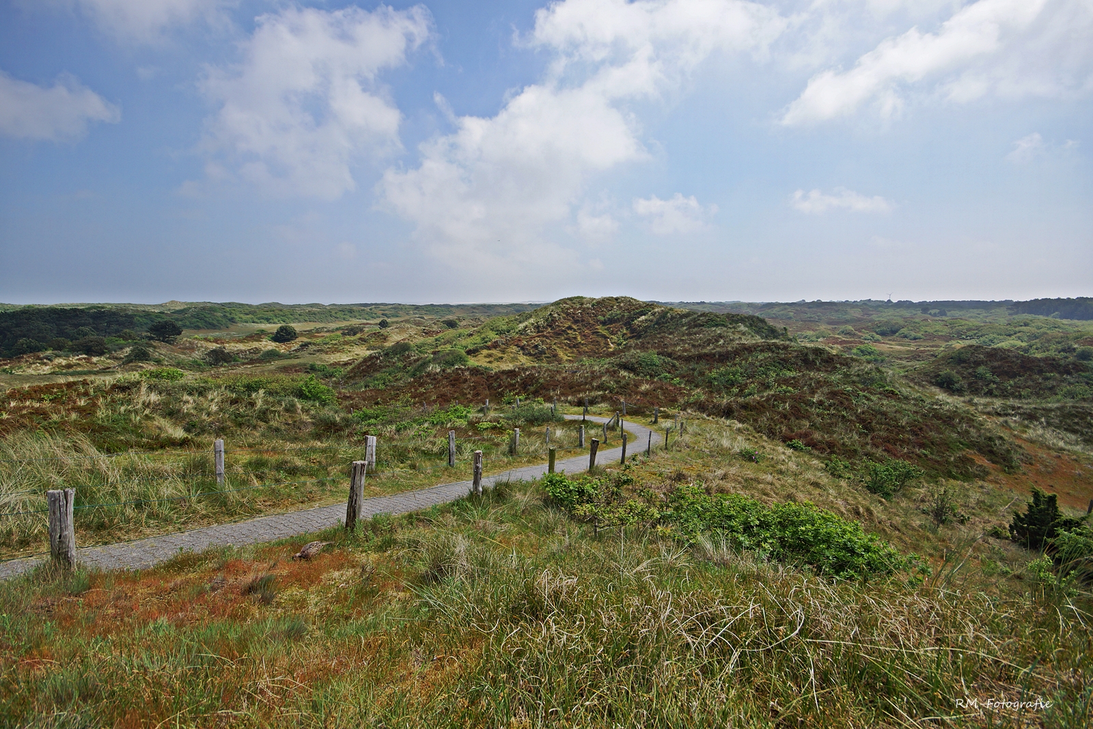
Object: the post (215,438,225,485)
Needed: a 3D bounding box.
[{"bbox_3d":[-6.453,1.923,9.000,0.155,0.950,0.155,-6,10,-36],"label":"post"}]

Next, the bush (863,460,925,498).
[{"bbox_3d":[12.039,3.954,15.800,1.649,1.321,1.484,6,10,38],"label":"bush"}]

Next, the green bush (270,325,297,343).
[{"bbox_3d":[-62.249,-7.288,108.000,5.612,4.124,5.051,-4,9,-30],"label":"green bush"}]

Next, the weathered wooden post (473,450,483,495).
[{"bbox_3d":[-1.494,2.357,9.900,0.180,0.970,0.180,-1,8,-9],"label":"weathered wooden post"}]

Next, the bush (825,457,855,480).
[{"bbox_3d":[10.608,3.742,16.500,0.911,0.810,0.819,5,9,33],"label":"bush"}]

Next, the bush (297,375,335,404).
[{"bbox_3d":[-14.144,1.548,28.000,2.061,1.731,1.958,-4,9,-27],"label":"bush"}]

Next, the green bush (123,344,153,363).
[{"bbox_3d":[-65.406,-1.847,73.000,3.567,2.920,3.210,-7,10,-42],"label":"green bush"}]

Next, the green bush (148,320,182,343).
[{"bbox_3d":[-90.388,-7.794,108.000,6.210,5.105,5.589,-6,10,-39],"label":"green bush"}]

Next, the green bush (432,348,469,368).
[{"bbox_3d":[-10.590,-0.656,50.000,3.943,2.091,3.351,-2,8,-12],"label":"green bush"}]

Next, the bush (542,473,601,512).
[{"bbox_3d":[0.495,2.466,8.800,1.136,0.736,1.023,0,8,3],"label":"bush"}]

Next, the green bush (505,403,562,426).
[{"bbox_3d":[-0.828,3.125,28.500,3.524,1.347,2.643,0,8,-2],"label":"green bush"}]

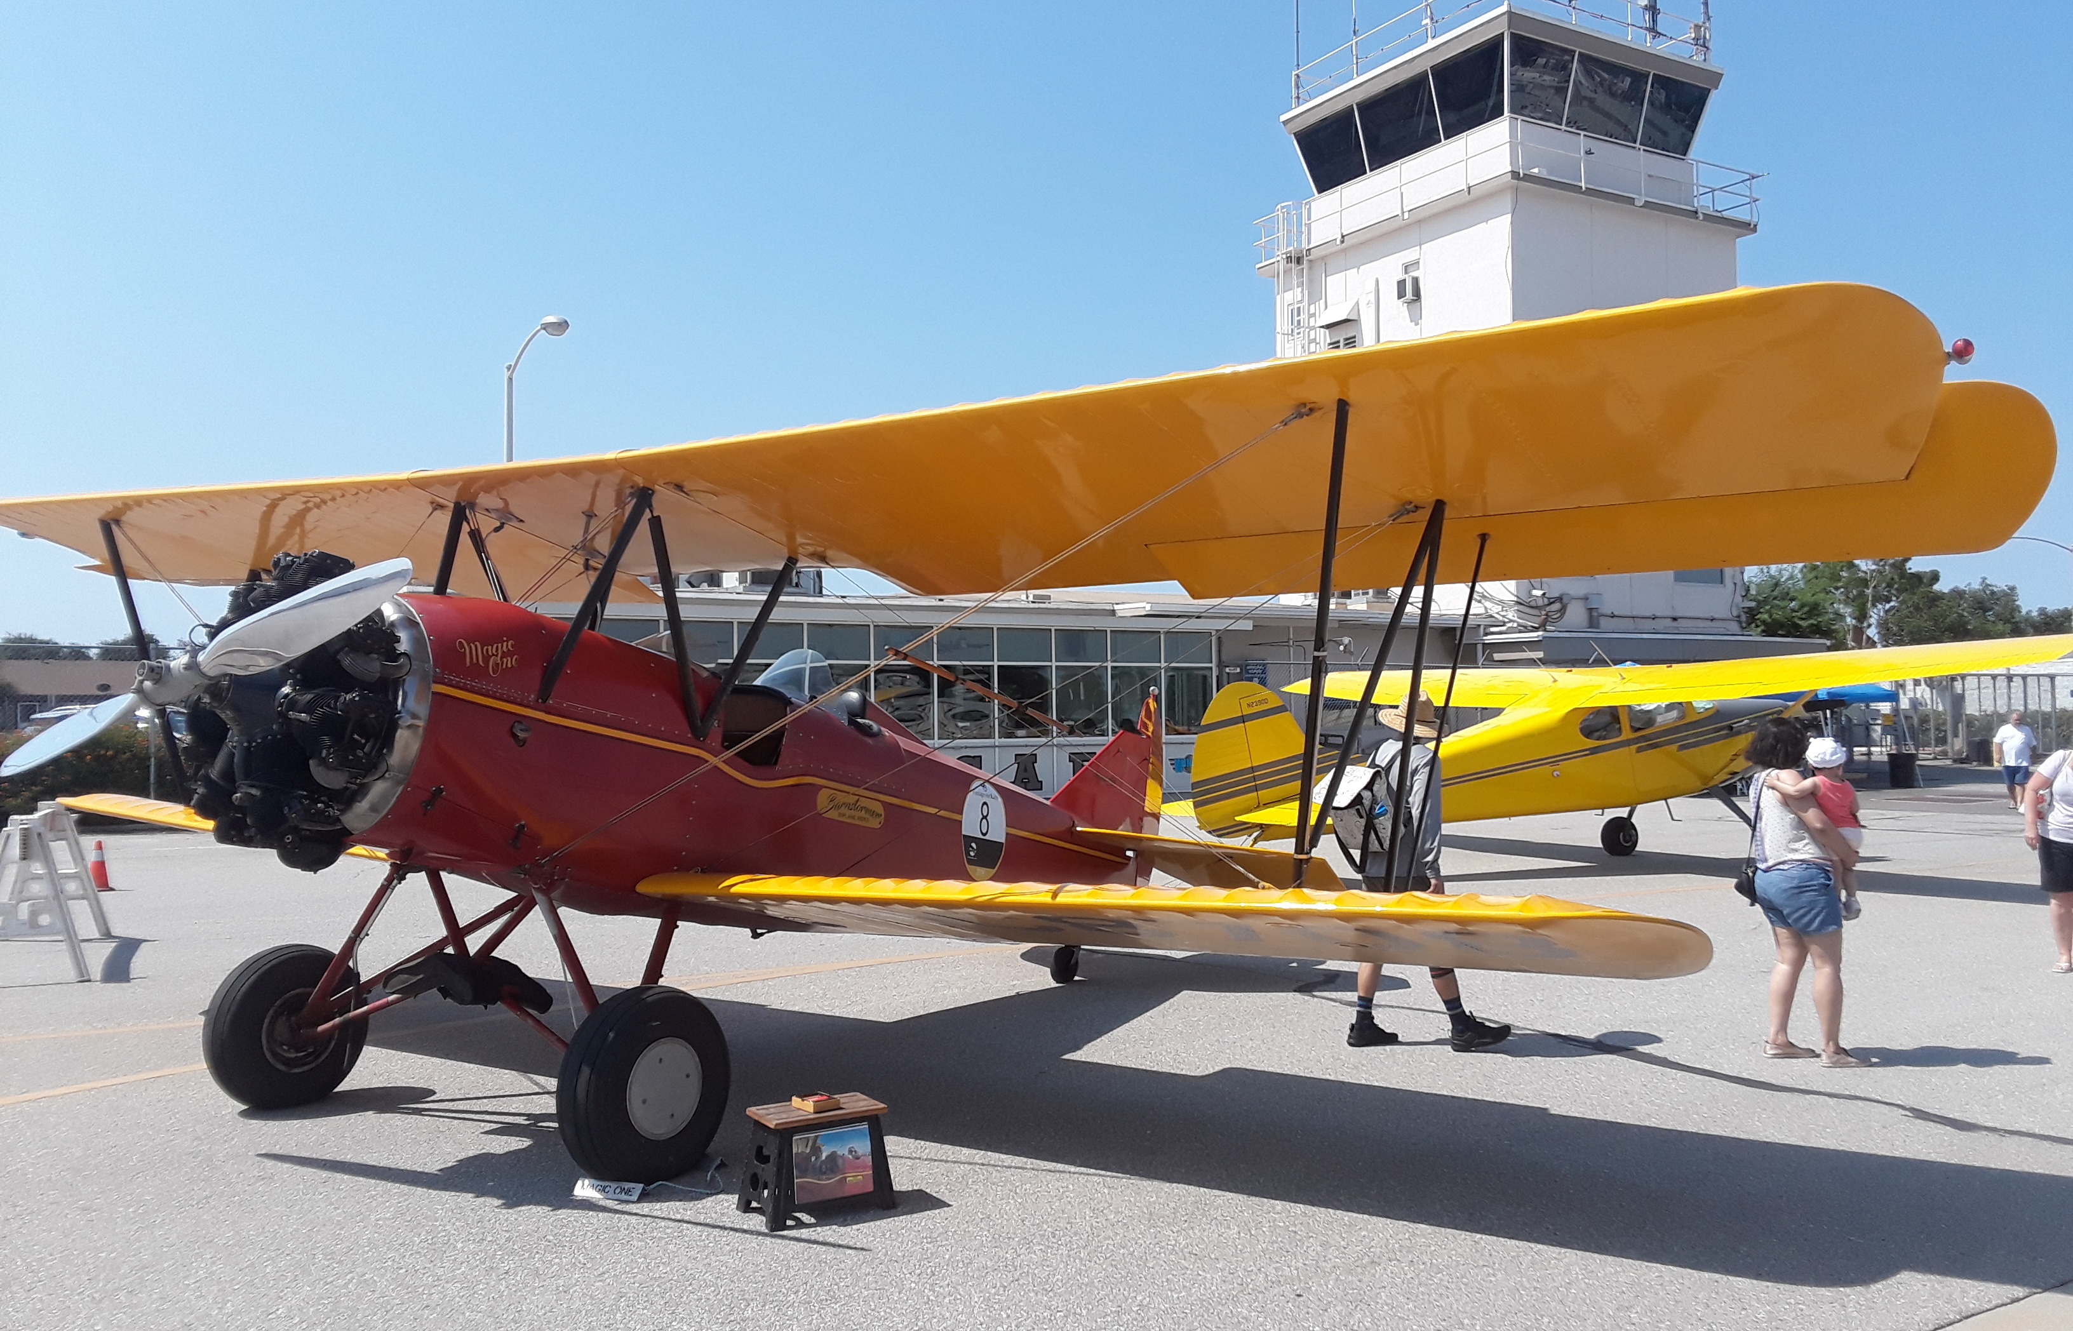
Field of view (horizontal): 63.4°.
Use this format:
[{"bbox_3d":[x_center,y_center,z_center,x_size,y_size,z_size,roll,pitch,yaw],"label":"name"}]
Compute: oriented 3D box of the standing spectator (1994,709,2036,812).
[{"bbox_3d":[16.637,1.558,28.461,0.660,1.680,0.420,-1,-2,22],"label":"standing spectator"}]

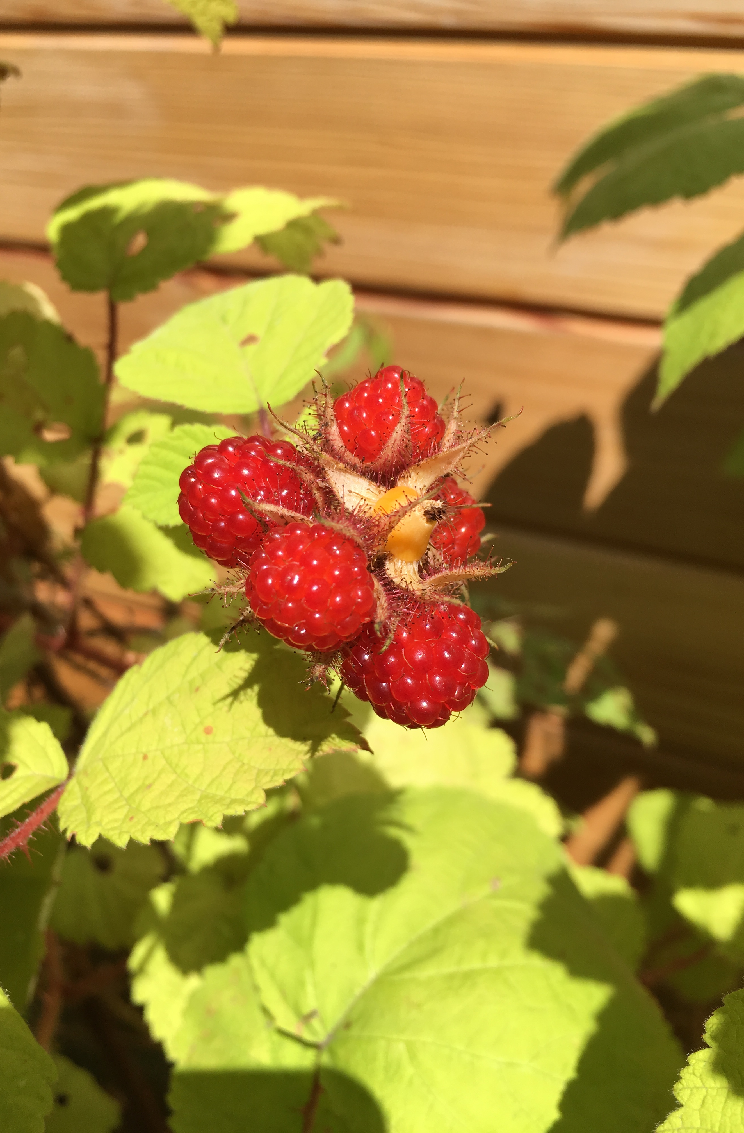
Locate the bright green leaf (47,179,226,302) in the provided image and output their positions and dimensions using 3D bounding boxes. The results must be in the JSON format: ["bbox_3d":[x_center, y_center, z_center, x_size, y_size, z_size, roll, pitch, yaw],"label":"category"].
[{"bbox_3d":[-0.047,-0.065,0.190,0.034,0.008,0.032,5,55,-16],"label":"bright green leaf"}]

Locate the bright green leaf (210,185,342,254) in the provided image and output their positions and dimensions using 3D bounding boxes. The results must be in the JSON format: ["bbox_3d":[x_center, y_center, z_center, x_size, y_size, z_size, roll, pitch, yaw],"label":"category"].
[{"bbox_3d":[-0.021,-0.075,0.205,0.026,0.007,0.022,3,53,-7],"label":"bright green leaf"}]

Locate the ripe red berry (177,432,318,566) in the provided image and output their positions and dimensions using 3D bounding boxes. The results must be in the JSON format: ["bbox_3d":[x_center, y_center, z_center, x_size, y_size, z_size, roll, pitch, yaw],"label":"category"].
[{"bbox_3d":[-0.016,-0.009,0.126,0.017,0.017,0.017,7,0,-22],"label":"ripe red berry"}]

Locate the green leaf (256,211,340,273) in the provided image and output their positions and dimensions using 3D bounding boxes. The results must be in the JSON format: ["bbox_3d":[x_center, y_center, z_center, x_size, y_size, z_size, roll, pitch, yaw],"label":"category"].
[{"bbox_3d":[-0.016,-0.072,0.210,0.018,0.006,0.016,3,64,-6],"label":"green leaf"}]

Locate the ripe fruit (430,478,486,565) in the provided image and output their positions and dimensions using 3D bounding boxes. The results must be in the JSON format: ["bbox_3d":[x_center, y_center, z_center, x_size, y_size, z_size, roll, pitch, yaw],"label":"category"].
[{"bbox_3d":[0.010,-0.006,0.134,0.012,0.012,0.012,0,0,-24],"label":"ripe fruit"}]

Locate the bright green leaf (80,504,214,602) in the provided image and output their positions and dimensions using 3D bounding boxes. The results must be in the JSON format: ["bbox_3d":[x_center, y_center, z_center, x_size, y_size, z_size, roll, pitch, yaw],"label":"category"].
[{"bbox_3d":[-0.044,-0.003,0.185,0.026,0.007,0.022,31,44,-12],"label":"bright green leaf"}]

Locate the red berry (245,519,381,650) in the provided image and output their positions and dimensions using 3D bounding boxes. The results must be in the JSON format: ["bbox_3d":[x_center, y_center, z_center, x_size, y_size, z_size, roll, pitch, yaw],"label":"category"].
[{"bbox_3d":[-0.008,0.003,0.120,0.016,0.016,0.015,41,27,0],"label":"red berry"}]

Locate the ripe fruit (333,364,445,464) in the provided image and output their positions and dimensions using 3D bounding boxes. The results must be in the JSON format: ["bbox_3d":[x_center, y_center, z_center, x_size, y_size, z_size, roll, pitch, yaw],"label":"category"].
[{"bbox_3d":[0.003,-0.020,0.129,0.015,0.015,0.015,3,13,0],"label":"ripe fruit"}]

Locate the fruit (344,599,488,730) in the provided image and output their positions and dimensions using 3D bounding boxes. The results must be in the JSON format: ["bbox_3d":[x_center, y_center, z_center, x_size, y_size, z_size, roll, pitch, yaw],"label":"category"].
[{"bbox_3d":[0.005,0.013,0.122,0.017,0.017,0.015,-25,59,0],"label":"fruit"}]

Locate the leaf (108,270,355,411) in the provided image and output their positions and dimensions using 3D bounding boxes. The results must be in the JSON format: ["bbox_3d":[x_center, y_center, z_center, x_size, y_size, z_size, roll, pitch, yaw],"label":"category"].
[{"bbox_3d":[-0.024,-0.039,0.168,0.040,0.007,0.036,-12,44,-5],"label":"leaf"}]

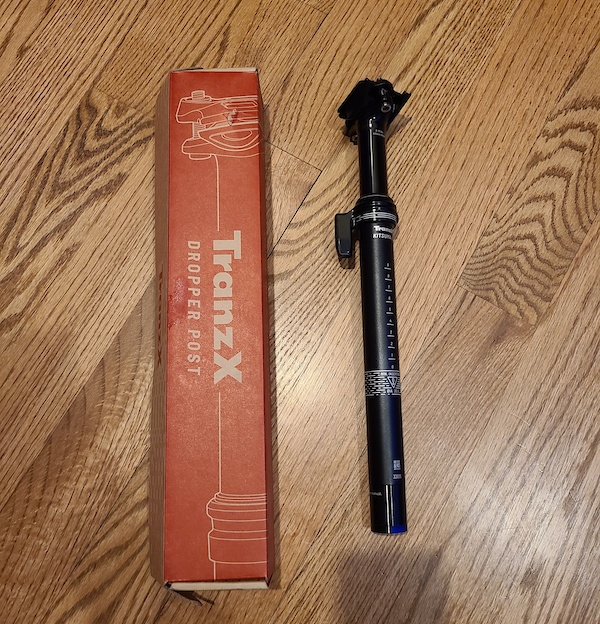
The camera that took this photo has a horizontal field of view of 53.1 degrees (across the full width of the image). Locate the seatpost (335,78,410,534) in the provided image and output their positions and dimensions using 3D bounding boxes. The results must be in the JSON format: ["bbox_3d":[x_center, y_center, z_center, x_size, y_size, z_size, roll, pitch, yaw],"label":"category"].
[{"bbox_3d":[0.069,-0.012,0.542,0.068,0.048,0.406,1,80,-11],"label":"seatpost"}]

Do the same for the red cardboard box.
[{"bbox_3d":[-0.078,0.003,0.529,0.095,0.058,0.437,-2,80,-1],"label":"red cardboard box"}]

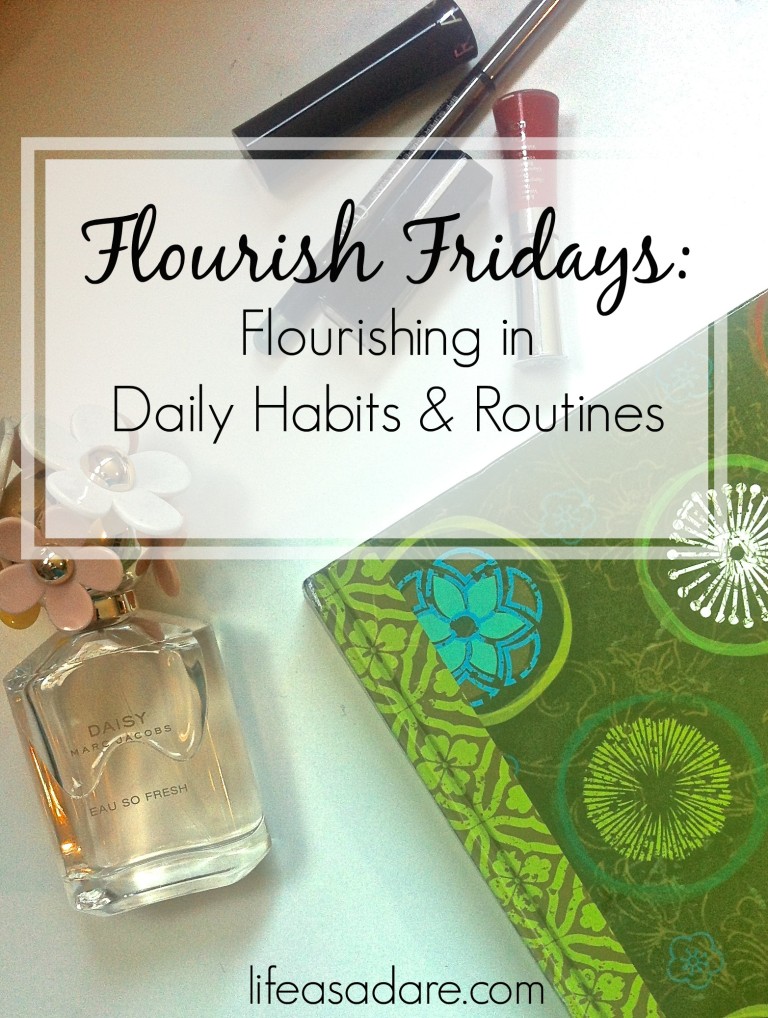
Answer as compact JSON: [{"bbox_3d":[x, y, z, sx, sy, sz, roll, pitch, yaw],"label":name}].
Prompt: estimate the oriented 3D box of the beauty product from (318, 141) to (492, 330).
[{"bbox_3d":[0.007,-0.080,0.318,0.019,0.019,0.061,38,88,4],"label":"beauty product"}]

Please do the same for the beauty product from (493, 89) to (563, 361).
[{"bbox_3d":[0.046,-0.086,0.317,0.021,0.021,0.081,-3,87,1],"label":"beauty product"}]

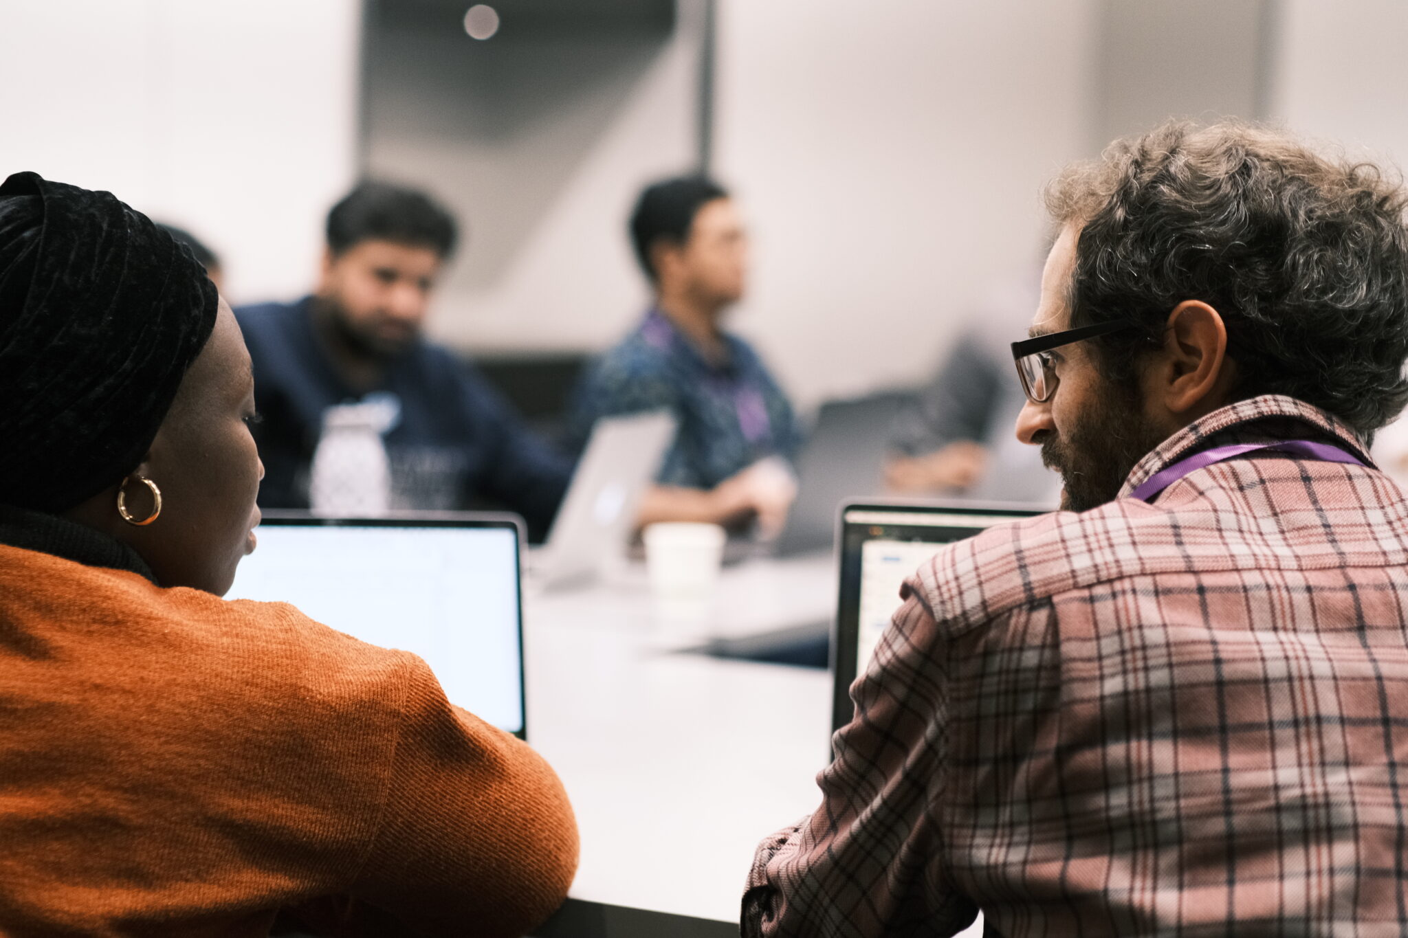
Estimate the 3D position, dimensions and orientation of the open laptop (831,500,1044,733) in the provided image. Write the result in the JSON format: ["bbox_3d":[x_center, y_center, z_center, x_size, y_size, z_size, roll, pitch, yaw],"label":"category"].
[{"bbox_3d":[0.255,0.141,2.382,0.325,0.228,0.010,2,-12,5],"label":"open laptop"}]

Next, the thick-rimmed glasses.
[{"bbox_3d":[0.285,-0.069,2.006,0.140,0.048,0.142,-8,-2,30],"label":"thick-rimmed glasses"}]

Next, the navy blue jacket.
[{"bbox_3d":[-0.438,0.034,4.600,0.560,0.580,0.380,0,4,-20],"label":"navy blue jacket"}]

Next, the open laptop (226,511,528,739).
[{"bbox_3d":[-0.299,0.139,2.740,0.306,0.212,0.010,1,-16,-12],"label":"open laptop"}]

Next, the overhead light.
[{"bbox_3d":[-0.473,-0.954,7.000,0.090,0.070,0.090,2,4,0],"label":"overhead light"}]

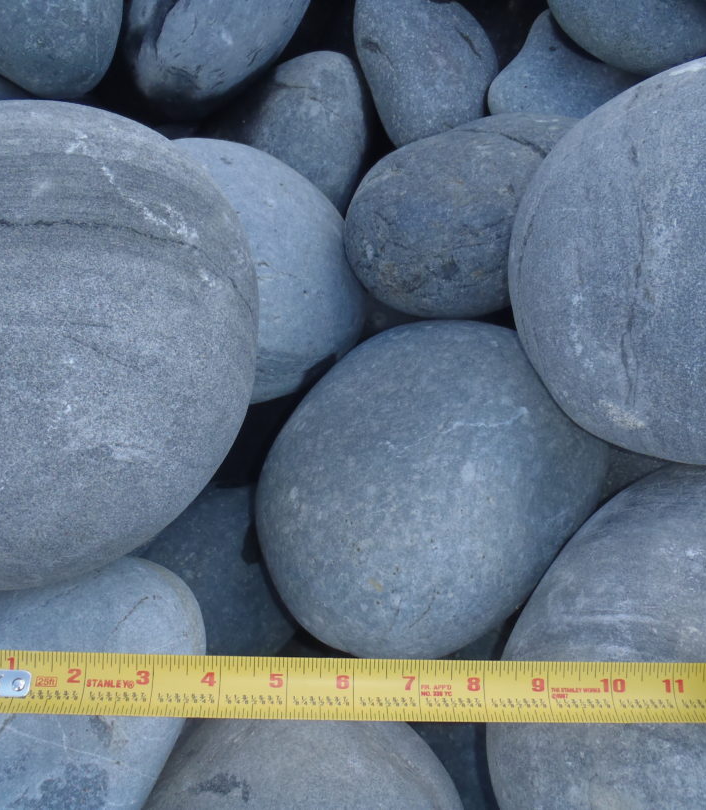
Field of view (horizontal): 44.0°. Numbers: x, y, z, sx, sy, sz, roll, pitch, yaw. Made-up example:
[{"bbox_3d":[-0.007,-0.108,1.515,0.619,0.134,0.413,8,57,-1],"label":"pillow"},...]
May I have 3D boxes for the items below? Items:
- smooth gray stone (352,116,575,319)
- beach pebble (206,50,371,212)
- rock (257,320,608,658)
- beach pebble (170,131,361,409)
[{"bbox_3d":[0.072,-0.106,0.490,0.155,0.100,0.112,-16,67,-9],"label":"smooth gray stone"},{"bbox_3d":[-0.043,-0.161,0.532,0.105,0.092,0.140,27,67,10],"label":"beach pebble"},{"bbox_3d":[0.038,0.037,0.423,0.180,0.115,0.150,-42,73,-19],"label":"rock"},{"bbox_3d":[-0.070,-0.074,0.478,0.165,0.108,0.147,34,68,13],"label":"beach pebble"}]

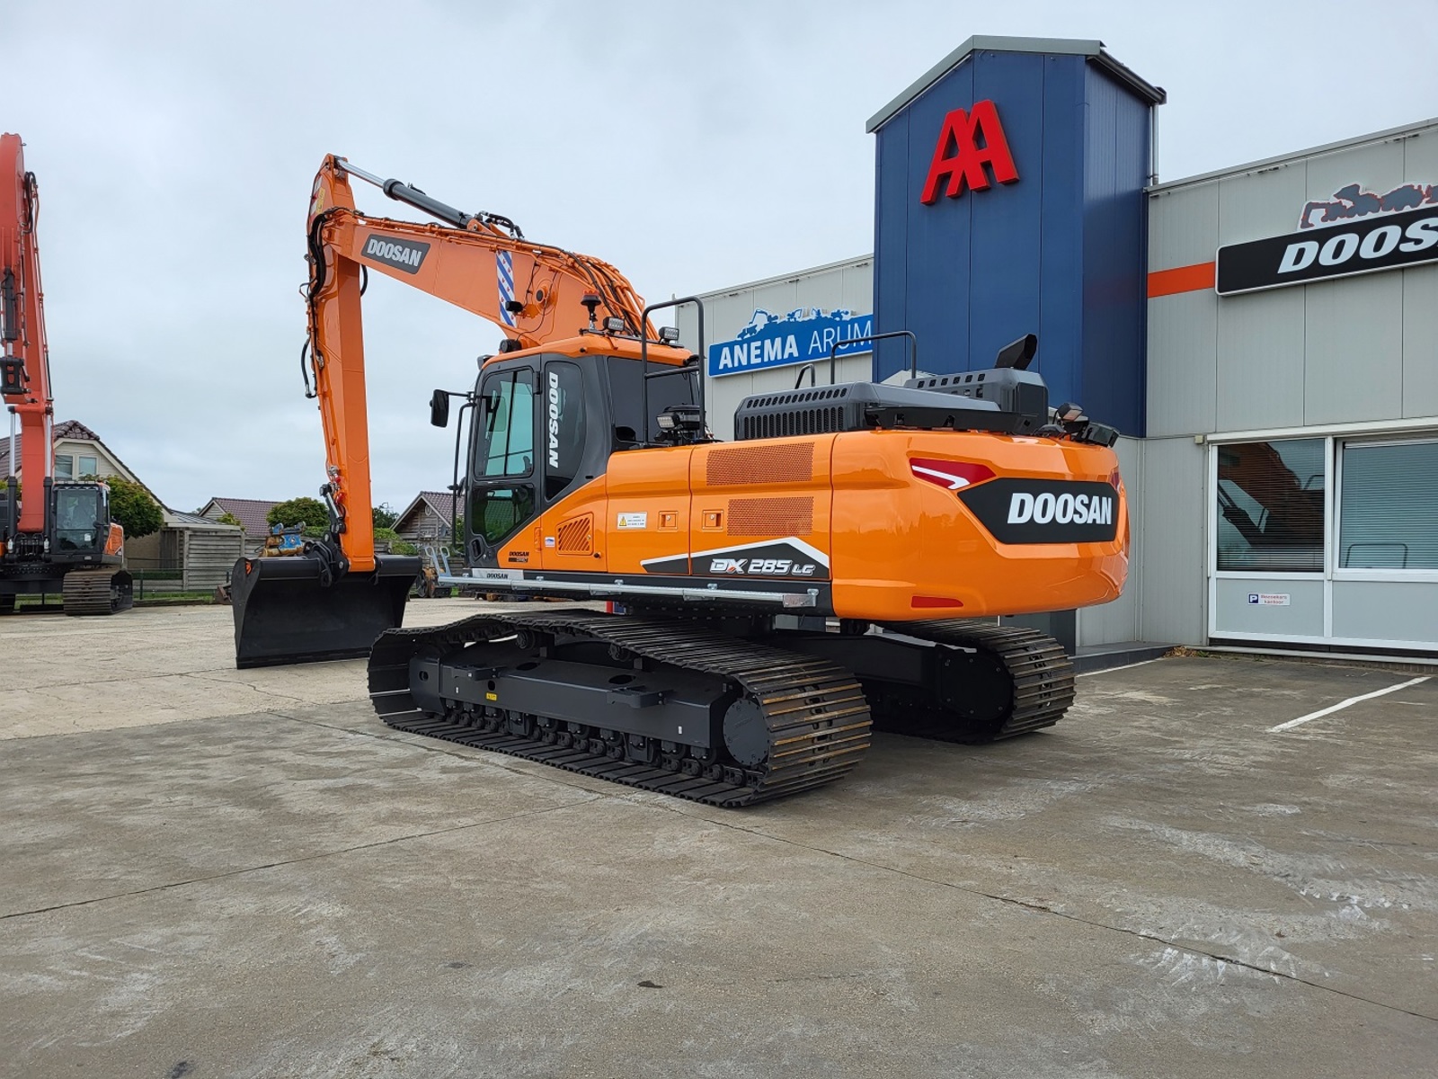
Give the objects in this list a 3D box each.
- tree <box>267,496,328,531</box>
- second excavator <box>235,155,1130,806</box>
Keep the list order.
[{"bbox_3d":[-17.400,-0.150,45.000,3.000,3.300,2.900,0,-1,0],"label":"tree"},{"bbox_3d":[-1.483,-1.632,10.370,3.520,6.420,10.370,0,0,-44],"label":"second excavator"}]

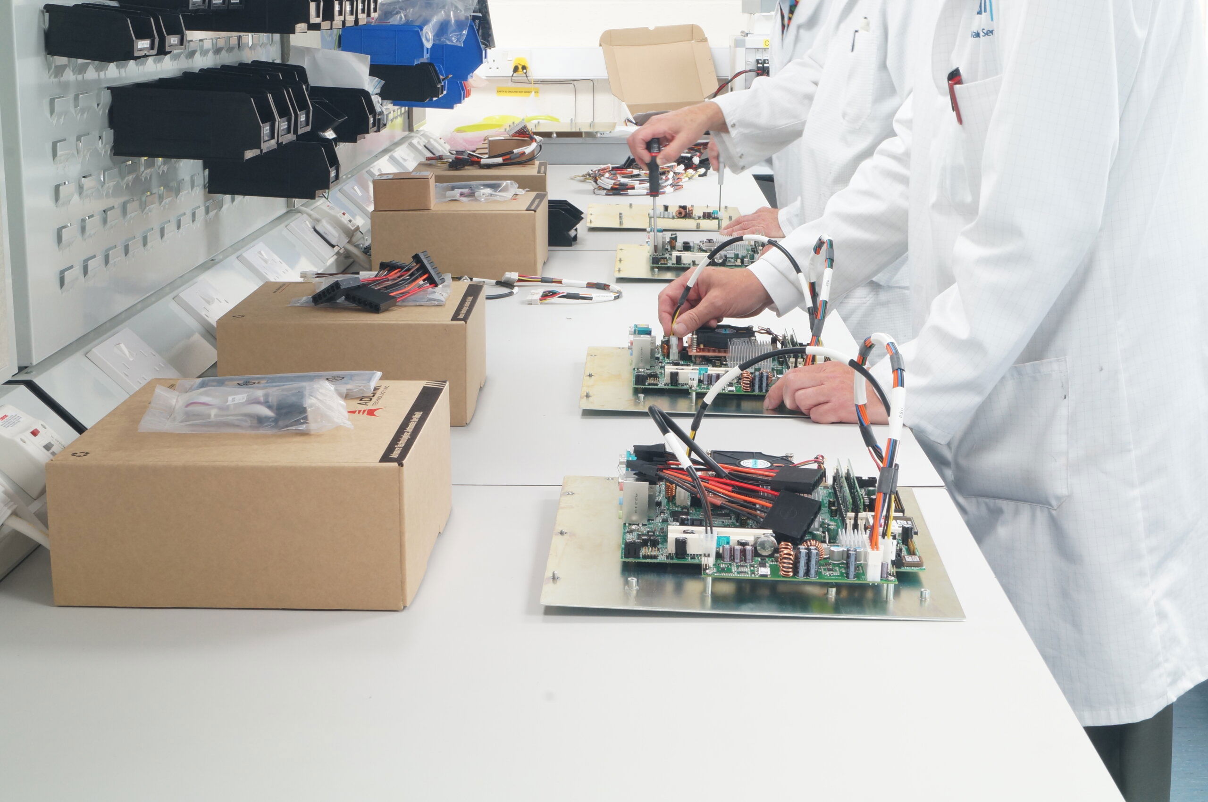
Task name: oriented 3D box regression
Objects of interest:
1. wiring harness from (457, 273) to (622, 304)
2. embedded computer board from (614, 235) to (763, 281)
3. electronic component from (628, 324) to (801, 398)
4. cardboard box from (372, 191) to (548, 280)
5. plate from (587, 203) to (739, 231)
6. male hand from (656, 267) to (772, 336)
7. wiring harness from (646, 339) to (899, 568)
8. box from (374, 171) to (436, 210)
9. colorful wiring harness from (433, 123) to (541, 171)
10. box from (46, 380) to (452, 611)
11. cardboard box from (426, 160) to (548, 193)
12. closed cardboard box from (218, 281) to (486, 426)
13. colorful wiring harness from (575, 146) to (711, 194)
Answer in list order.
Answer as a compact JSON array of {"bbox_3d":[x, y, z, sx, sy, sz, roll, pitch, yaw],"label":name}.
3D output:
[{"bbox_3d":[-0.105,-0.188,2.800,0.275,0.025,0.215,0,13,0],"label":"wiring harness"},{"bbox_3d":[0.185,-0.271,3.082,0.327,0.056,0.362,1,13,1],"label":"embedded computer board"},{"bbox_3d":[0.157,-0.060,2.136,0.248,0.048,0.266,1,13,1],"label":"electronic component"},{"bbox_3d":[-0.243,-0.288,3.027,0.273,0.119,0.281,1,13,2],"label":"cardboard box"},{"bbox_3d":[0.132,-0.391,3.714,0.329,0.014,0.356,1,13,0],"label":"plate"},{"bbox_3d":[0.138,-0.123,2.168,0.145,0.092,0.095,0,13,0],"label":"male hand"},{"bbox_3d":[0.142,0.032,1.466,0.210,0.166,0.190,1,13,2],"label":"wiring harness"},{"bbox_3d":[-0.334,-0.350,2.914,0.092,0.052,0.092,0,13,-4],"label":"box"},{"bbox_3d":[-0.243,-0.532,3.629,0.232,0.088,0.170,0,13,0],"label":"colorful wiring harness"},{"bbox_3d":[-0.283,0.072,1.471,0.272,0.117,0.280,1,13,2],"label":"box"},{"bbox_3d":[-0.253,-0.421,3.592,0.272,0.117,0.280,0,13,-1],"label":"cardboard box"},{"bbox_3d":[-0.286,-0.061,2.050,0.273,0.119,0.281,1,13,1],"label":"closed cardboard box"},{"bbox_3d":[0.098,-0.587,4.391,0.345,0.084,0.400,0,13,0],"label":"colorful wiring harness"}]

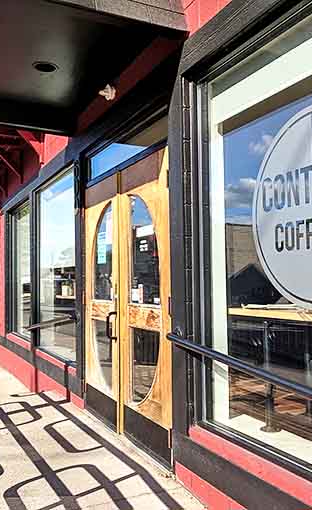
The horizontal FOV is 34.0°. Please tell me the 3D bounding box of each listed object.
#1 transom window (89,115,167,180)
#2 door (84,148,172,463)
[{"bbox_3d":[-0.265,-0.865,4.257,0.070,0.250,1.780,1,-3,-25],"label":"transom window"},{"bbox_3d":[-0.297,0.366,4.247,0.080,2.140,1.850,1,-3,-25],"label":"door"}]

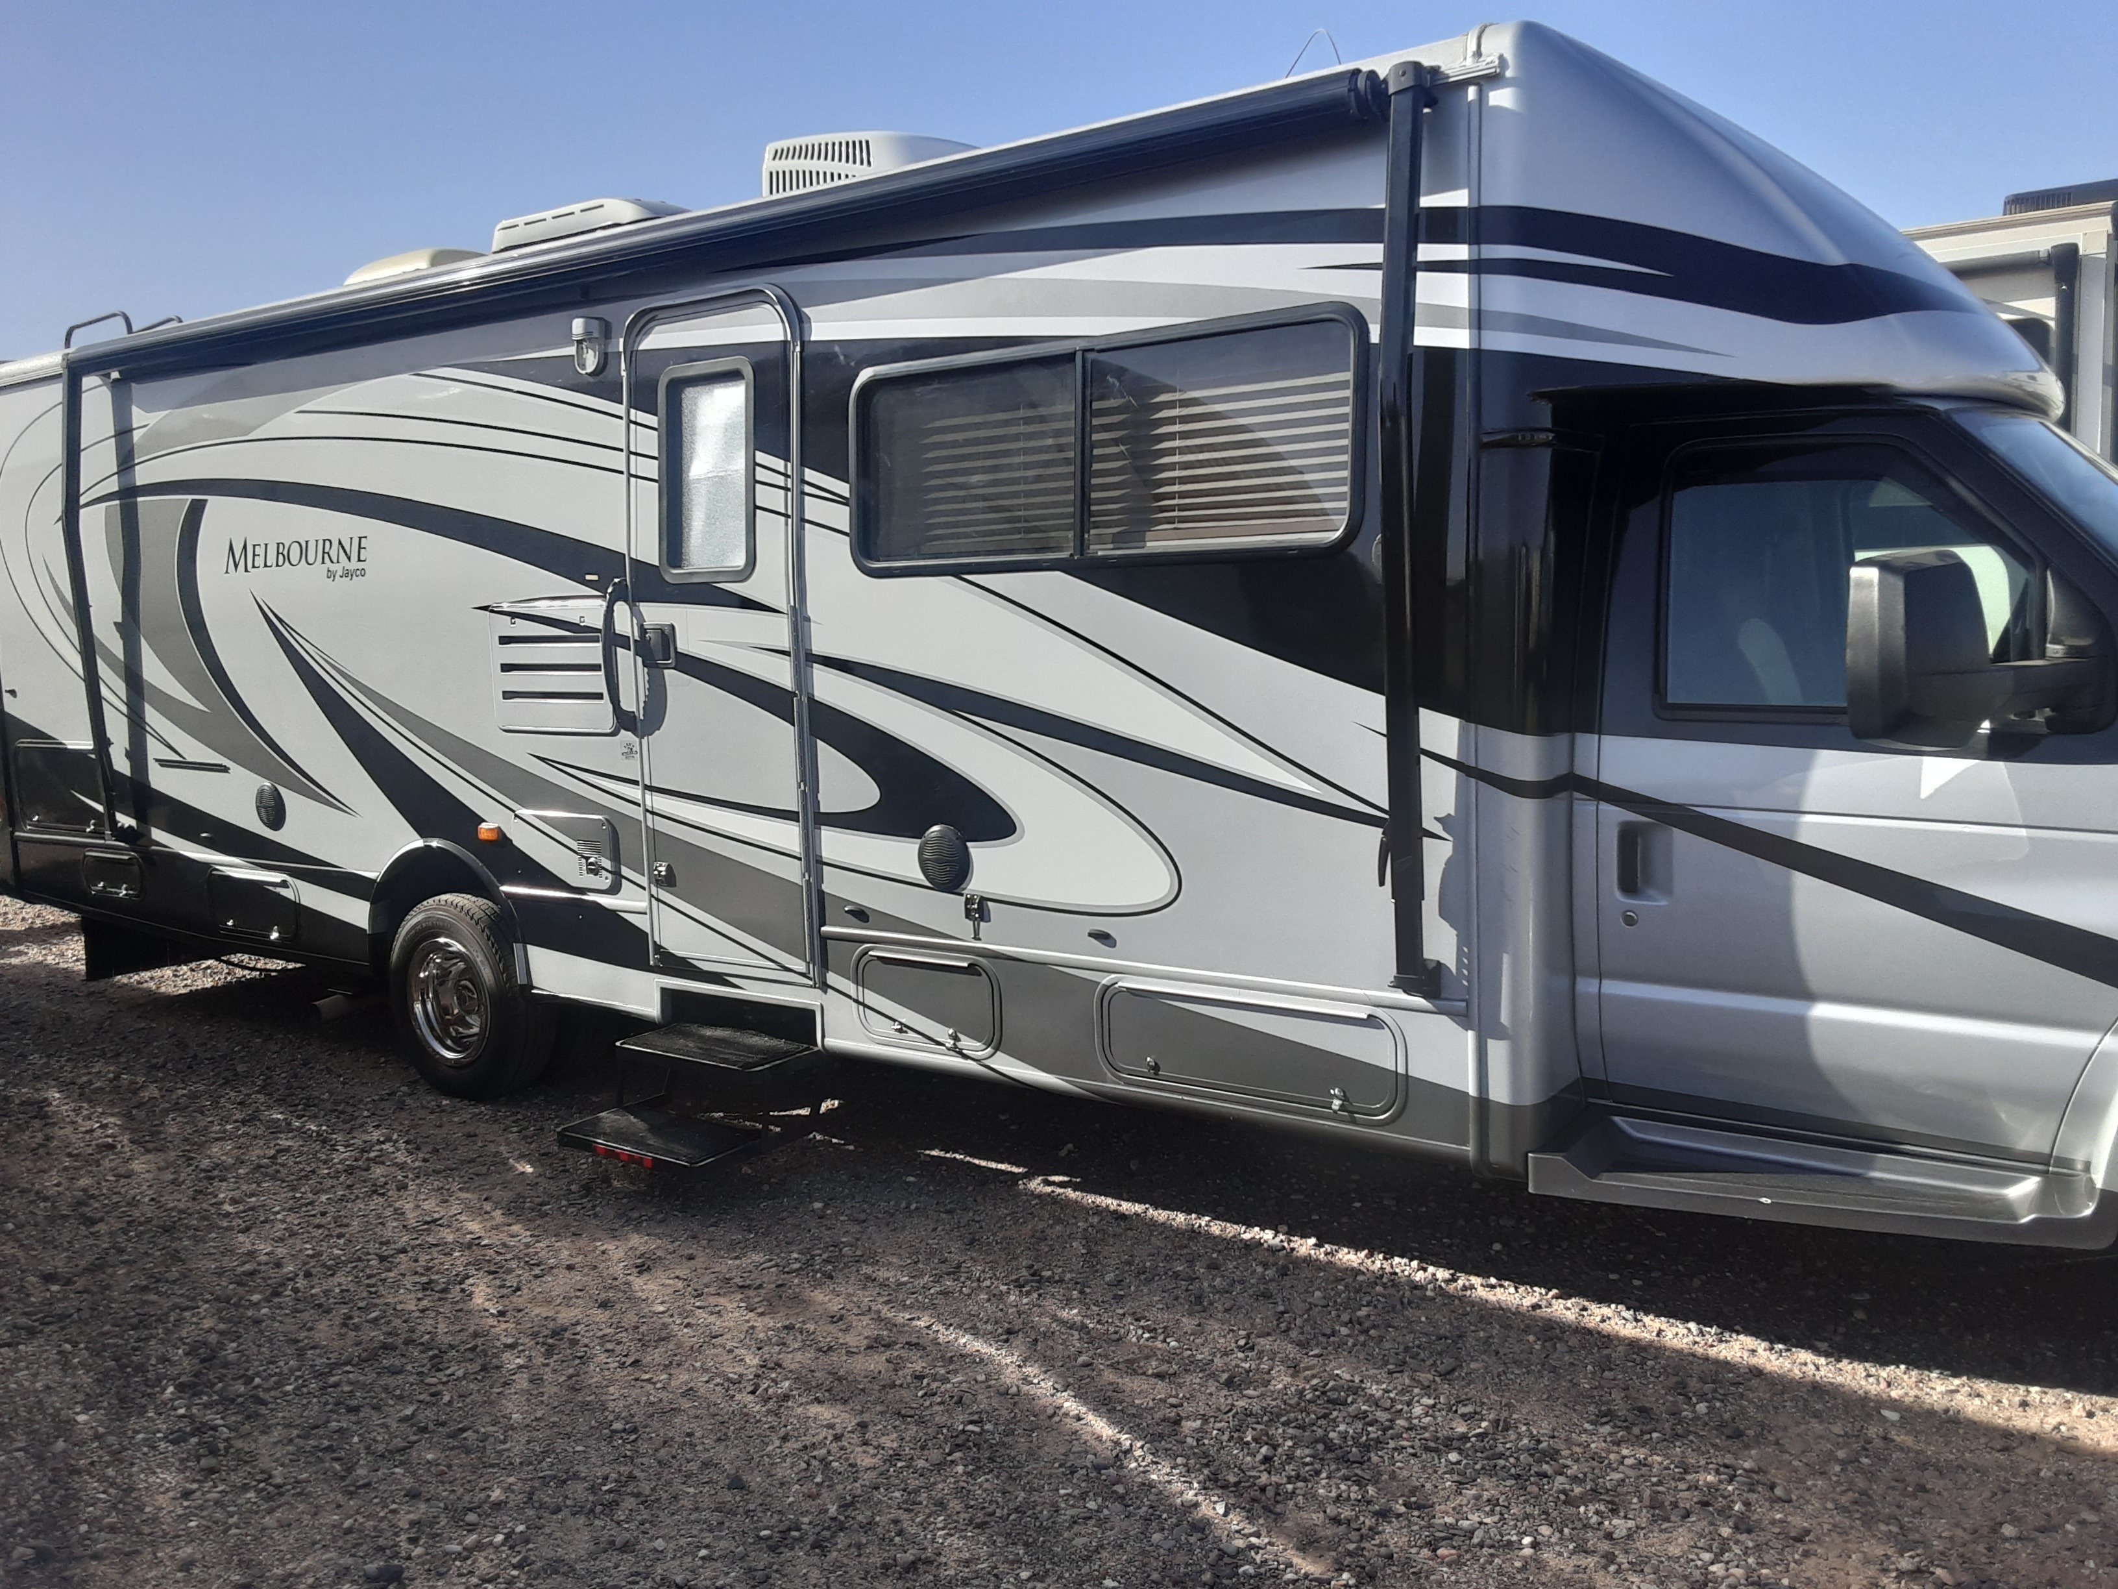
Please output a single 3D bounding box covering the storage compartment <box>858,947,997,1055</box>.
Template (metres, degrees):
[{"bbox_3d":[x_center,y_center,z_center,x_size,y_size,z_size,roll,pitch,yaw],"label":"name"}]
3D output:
[{"bbox_3d":[-0.360,0.557,4.745,0.531,0.269,0.040,3,7,35],"label":"storage compartment"}]

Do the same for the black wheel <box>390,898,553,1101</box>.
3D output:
[{"bbox_3d":[-2.117,0.720,6.212,0.740,0.735,0.225,3,7,35],"label":"black wheel"}]

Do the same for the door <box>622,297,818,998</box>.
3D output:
[{"bbox_3d":[-0.993,-0.451,5.086,0.720,2.008,0.050,3,7,35],"label":"door"}]

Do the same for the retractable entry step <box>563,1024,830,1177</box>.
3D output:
[{"bbox_3d":[-1.065,0.884,5.004,0.637,0.268,0.568,3,7,35],"label":"retractable entry step"}]

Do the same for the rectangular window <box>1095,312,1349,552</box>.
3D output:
[{"bbox_3d":[0.385,-0.840,4.119,0.737,0.520,0.040,3,7,35],"label":"rectangular window"}]

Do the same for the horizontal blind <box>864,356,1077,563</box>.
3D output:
[{"bbox_3d":[-0.238,-0.886,4.559,0.719,0.532,0.040,3,7,35],"label":"horizontal blind"}]

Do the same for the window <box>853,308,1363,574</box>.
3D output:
[{"bbox_3d":[0.071,-0.847,4.280,1.541,0.558,0.050,3,7,35],"label":"window"}]

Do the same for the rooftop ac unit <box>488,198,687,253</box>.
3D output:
[{"bbox_3d":[-1.542,-1.881,5.768,0.690,0.160,0.360,3,7,35],"label":"rooftop ac unit"}]

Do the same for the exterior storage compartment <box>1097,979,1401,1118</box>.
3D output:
[{"bbox_3d":[0.453,0.598,4.170,0.855,0.294,0.040,3,7,35],"label":"exterior storage compartment"}]

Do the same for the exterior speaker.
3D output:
[{"bbox_3d":[-0.299,0.170,4.635,0.184,0.179,0.035,3,7,35],"label":"exterior speaker"}]

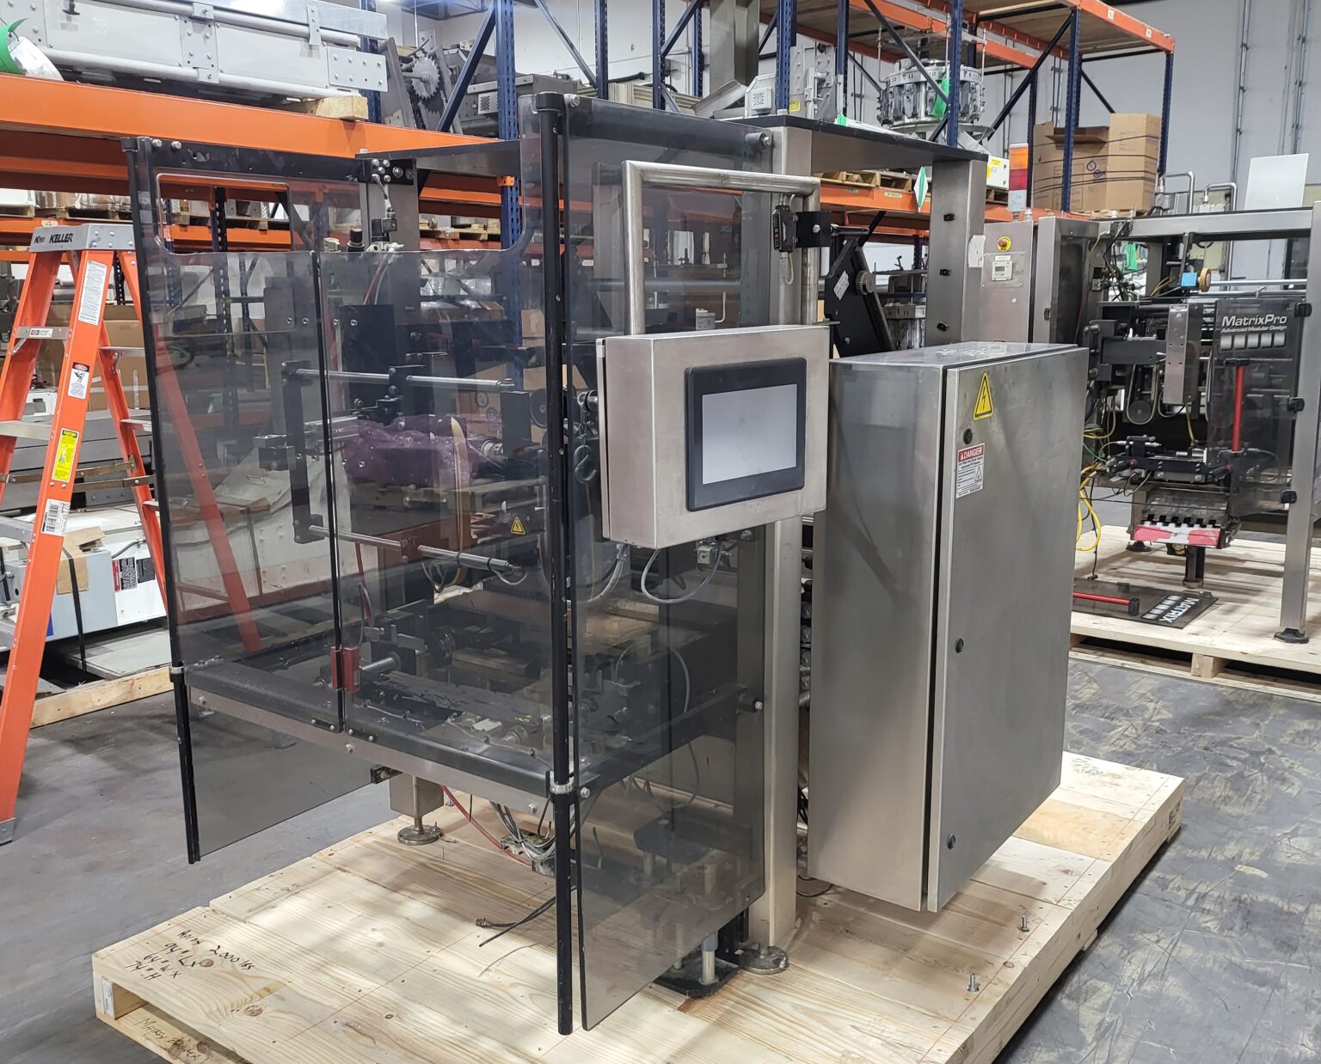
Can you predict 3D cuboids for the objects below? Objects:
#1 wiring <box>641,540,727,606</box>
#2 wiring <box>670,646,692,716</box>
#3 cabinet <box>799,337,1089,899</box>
[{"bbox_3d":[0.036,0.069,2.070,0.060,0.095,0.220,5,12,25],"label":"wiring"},{"bbox_3d":[0.043,0.301,2.450,0.040,0.135,0.050,7,13,36],"label":"wiring"},{"bbox_3d":[0.667,0.152,2.767,0.296,1.098,0.803,7,13,35],"label":"cabinet"}]

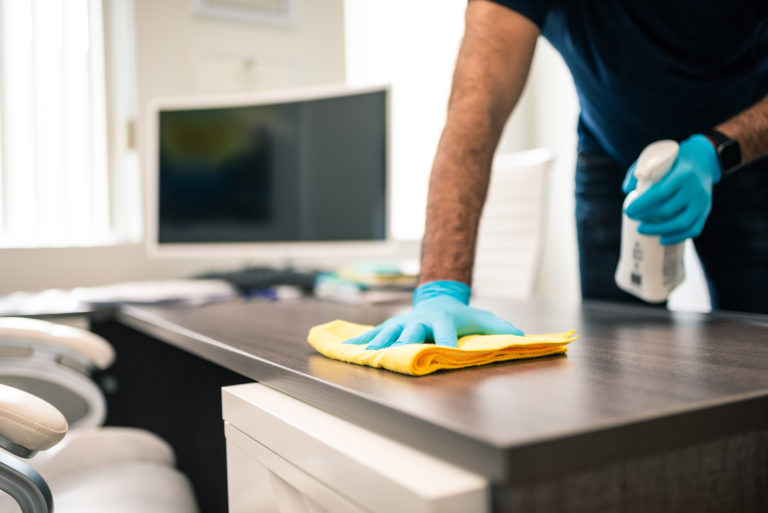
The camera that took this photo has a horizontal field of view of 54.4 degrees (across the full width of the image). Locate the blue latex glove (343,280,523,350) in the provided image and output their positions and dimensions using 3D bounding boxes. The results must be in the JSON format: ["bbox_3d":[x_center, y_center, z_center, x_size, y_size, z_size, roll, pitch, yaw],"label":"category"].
[{"bbox_3d":[0.071,0.069,0.916,0.204,0.066,0.166,-1,2,18],"label":"blue latex glove"}]

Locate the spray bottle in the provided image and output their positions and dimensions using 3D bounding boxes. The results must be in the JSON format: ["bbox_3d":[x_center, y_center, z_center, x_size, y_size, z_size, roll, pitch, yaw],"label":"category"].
[{"bbox_3d":[0.390,-0.054,1.090,0.080,0.225,0.072,-30,36,-28],"label":"spray bottle"}]

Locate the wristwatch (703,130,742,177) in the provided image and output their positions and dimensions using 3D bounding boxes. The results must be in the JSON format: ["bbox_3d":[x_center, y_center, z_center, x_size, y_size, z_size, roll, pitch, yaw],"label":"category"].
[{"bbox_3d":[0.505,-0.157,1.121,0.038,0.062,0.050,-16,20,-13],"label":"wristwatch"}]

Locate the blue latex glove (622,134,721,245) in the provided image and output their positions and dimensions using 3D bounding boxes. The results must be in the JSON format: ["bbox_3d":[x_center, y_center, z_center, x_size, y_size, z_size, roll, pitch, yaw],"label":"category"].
[{"bbox_3d":[0.425,-0.099,1.100,0.115,0.150,0.120,0,3,45],"label":"blue latex glove"}]

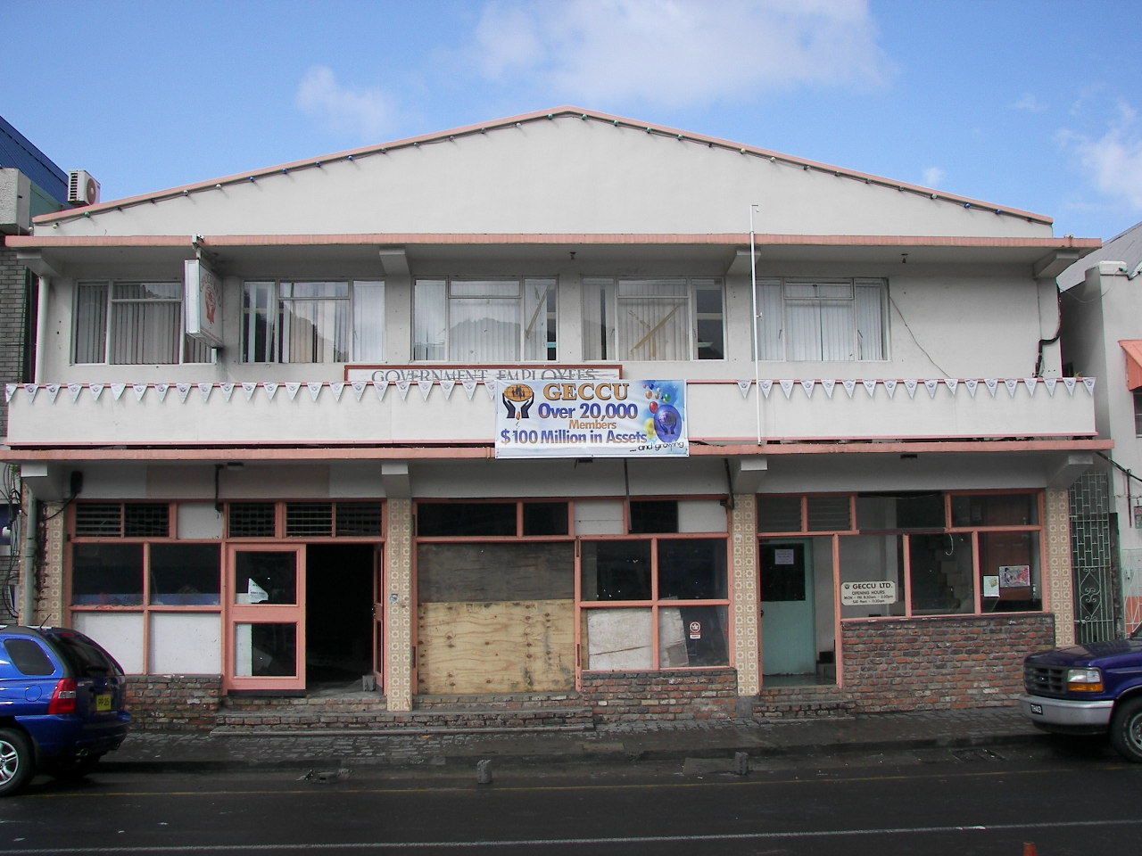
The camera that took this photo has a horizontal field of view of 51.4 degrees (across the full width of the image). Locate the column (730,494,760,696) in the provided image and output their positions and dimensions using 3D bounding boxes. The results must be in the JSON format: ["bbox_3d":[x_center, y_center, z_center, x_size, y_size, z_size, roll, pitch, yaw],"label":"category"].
[{"bbox_3d":[2.313,2.240,15.964,0.308,2.664,0.320,0,-6,-4],"label":"column"}]

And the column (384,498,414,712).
[{"bbox_3d":[-2.228,2.303,15.557,0.324,2.732,0.310,0,-6,-3],"label":"column"}]

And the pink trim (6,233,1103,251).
[{"bbox_3d":[-0.049,-2.354,15.003,13.816,0.132,0.120,0,-6,-3],"label":"pink trim"}]

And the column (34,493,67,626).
[{"bbox_3d":[-6.661,2.287,15.317,0.316,2.707,0.320,0,-6,-4],"label":"column"}]

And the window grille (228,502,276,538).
[{"bbox_3d":[-4.186,1.217,15.643,0.594,0.445,0.060,0,-6,-4],"label":"window grille"}]

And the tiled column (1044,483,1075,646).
[{"bbox_3d":[6.635,2.163,16.281,0.323,2.646,0.320,0,-6,-4],"label":"tiled column"}]

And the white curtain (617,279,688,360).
[{"bbox_3d":[1.115,-1.466,16.194,0.963,1.122,0.080,0,-6,-3],"label":"white curtain"}]

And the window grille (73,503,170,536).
[{"bbox_3d":[-5.849,1.207,15.525,1.205,0.441,0.060,0,-6,-4],"label":"window grille"}]

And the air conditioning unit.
[{"bbox_3d":[-8.875,-4.292,21.672,0.291,0.562,0.810,0,-6,-4],"label":"air conditioning unit"}]

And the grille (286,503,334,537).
[{"bbox_3d":[-3.419,1.205,15.571,0.630,0.454,0.060,0,-6,-3],"label":"grille"}]

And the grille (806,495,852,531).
[{"bbox_3d":[3.514,1.178,16.198,0.618,0.479,0.060,0,-6,-4],"label":"grille"}]

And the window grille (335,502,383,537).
[{"bbox_3d":[-2.785,1.202,15.603,0.639,0.467,0.060,0,-6,-3],"label":"window grille"}]

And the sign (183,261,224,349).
[{"bbox_3d":[-4.561,-1.512,14.779,0.167,0.883,1.176,0,-6,-4],"label":"sign"}]

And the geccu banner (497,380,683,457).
[{"bbox_3d":[0.263,-0.107,14.662,2.382,0.969,0.030,0,-6,-3],"label":"geccu banner"}]

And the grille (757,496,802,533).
[{"bbox_3d":[2.789,1.164,15.885,0.607,0.499,0.060,0,-6,-3],"label":"grille"}]

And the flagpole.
[{"bbox_3d":[2.308,-1.307,14.862,0.050,3.044,0.050,0,-6,-3],"label":"flagpole"}]

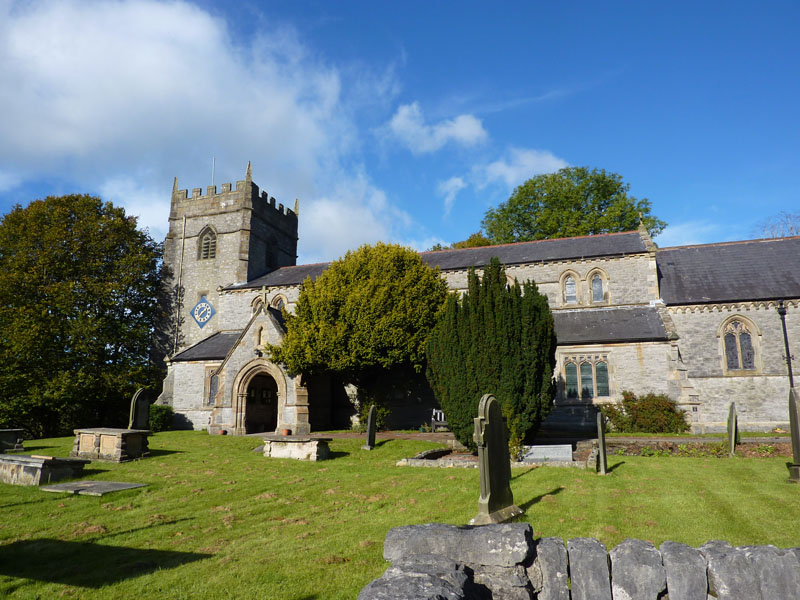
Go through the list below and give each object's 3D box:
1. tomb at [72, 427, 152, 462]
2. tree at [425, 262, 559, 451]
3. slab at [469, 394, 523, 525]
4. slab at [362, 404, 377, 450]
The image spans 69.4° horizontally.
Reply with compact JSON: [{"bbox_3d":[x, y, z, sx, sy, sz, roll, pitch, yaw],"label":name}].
[{"bbox_3d":[-8.565,4.301,17.171,2.080,0.790,1.020,-5,-12,26],"label":"tomb"},{"bbox_3d":[2.803,1.584,17.732,3.840,5.889,3.648,0,-10,0],"label":"tree"},{"bbox_3d":[1.348,2.191,8.138,0.400,1.690,0.920,-7,-12,33],"label":"slab"},{"bbox_3d":[-0.956,3.972,18.000,0.270,1.380,0.650,1,-10,17],"label":"slab"}]

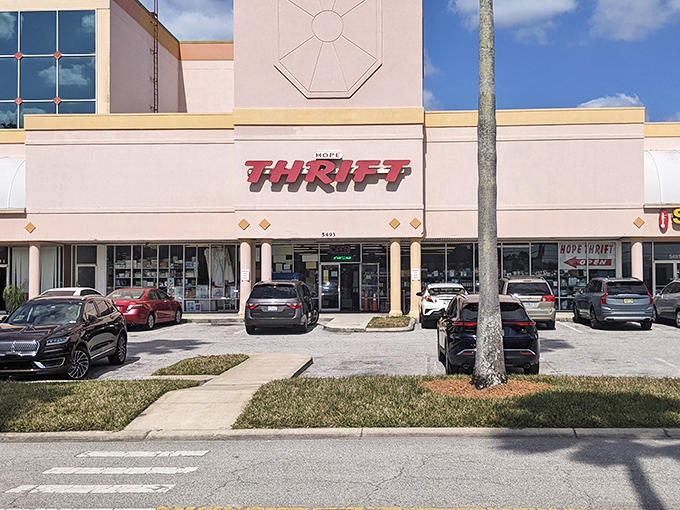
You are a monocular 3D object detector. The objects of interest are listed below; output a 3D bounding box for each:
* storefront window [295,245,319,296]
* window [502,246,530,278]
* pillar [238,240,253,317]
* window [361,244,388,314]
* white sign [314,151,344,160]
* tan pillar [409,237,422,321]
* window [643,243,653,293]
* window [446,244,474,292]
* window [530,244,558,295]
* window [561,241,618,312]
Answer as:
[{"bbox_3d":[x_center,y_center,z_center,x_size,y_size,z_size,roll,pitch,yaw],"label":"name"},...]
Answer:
[{"bbox_3d":[-1.558,0.786,25.041,1.230,2.582,0.120,0,-1,2],"label":"storefront window"},{"bbox_3d":[8.235,0.743,24.784,1.321,2.579,0.120,0,-1,2],"label":"window"},{"bbox_3d":[-3.850,0.950,21.800,0.520,3.160,0.520,0,-1,0],"label":"pillar"},{"bbox_3d":[1.559,1.032,23.300,1.150,3.000,0.120,0,-1,0],"label":"window"},{"bbox_3d":[-0.456,-3.957,21.200,1.170,0.330,0.180,0,-1,0],"label":"white sign"},{"bbox_3d":[3.244,0.997,22.850,0.520,3.416,0.520,0,-1,0],"label":"tan pillar"},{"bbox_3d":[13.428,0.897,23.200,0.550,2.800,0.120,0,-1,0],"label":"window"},{"bbox_3d":[5.634,0.761,24.852,1.328,2.582,0.120,0,-1,2],"label":"window"},{"bbox_3d":[8.964,0.745,23.250,1.230,2.750,0.120,0,-1,0],"label":"window"},{"bbox_3d":[10.849,0.964,23.250,2.540,3.020,0.120,0,-1,0],"label":"window"}]

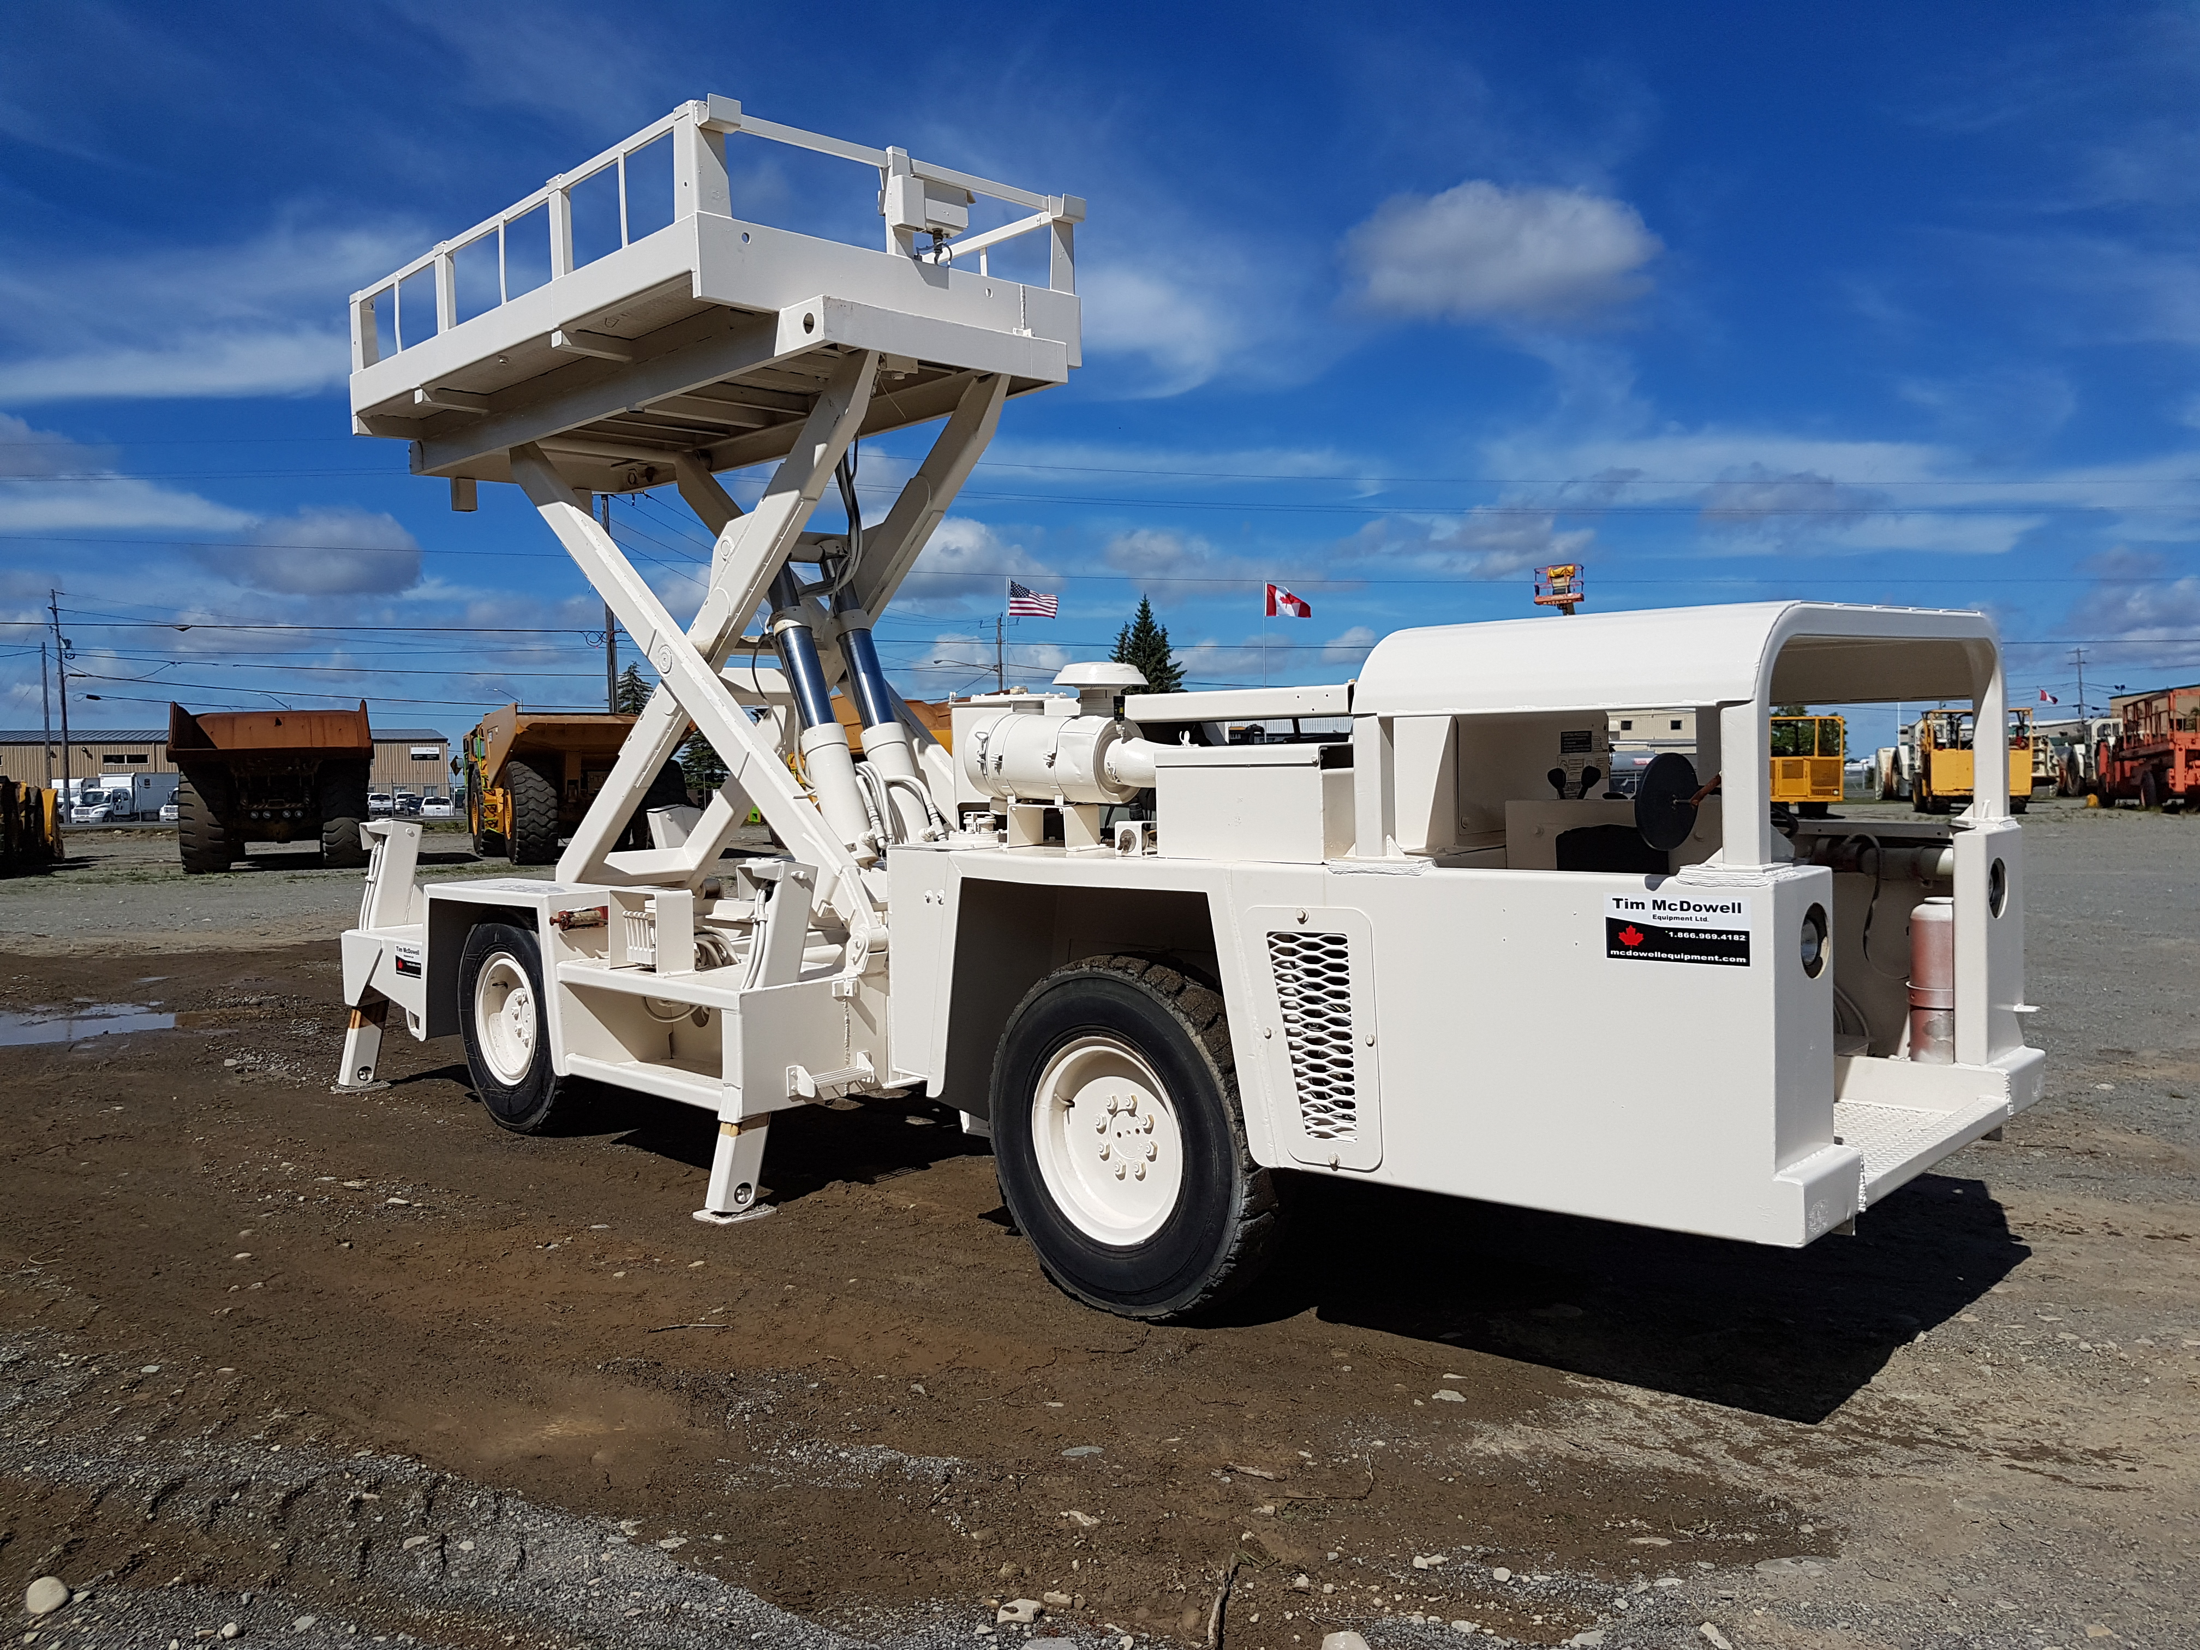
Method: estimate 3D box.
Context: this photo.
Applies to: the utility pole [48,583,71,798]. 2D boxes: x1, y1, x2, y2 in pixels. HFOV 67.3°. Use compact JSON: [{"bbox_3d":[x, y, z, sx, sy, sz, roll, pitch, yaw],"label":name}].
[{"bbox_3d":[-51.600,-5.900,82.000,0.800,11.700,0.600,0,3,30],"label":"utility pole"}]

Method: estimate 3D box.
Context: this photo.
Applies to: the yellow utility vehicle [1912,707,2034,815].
[{"bbox_3d":[21.200,-1.580,40.300,2.100,2.500,6.000,0,3,24],"label":"yellow utility vehicle"}]

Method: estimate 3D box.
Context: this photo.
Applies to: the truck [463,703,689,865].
[{"bbox_3d":[-10.500,-0.780,32.200,2.900,2.700,9.000,-3,3,-27],"label":"truck"}]

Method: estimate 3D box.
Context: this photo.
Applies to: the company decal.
[{"bbox_3d":[1.191,0.215,3.417,0.318,0.139,0.008,1,5,45],"label":"company decal"}]

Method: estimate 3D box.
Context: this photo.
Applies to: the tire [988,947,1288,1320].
[{"bbox_3d":[0.090,0.891,4.751,1.000,1.000,0.270,1,5,45],"label":"tire"}]

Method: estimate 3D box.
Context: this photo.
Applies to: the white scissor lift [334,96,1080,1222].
[{"bbox_3d":[-2.018,-0.650,7.707,3.978,3.875,2.036,1,5,45],"label":"white scissor lift"}]

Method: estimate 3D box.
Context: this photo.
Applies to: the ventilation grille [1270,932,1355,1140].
[{"bbox_3d":[0.536,0.521,4.121,0.259,0.515,0.030,1,5,45],"label":"ventilation grille"}]

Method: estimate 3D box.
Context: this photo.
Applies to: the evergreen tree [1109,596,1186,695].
[{"bbox_3d":[2.400,-6.600,85.000,4.500,10.200,4.500,-1,3,0],"label":"evergreen tree"}]

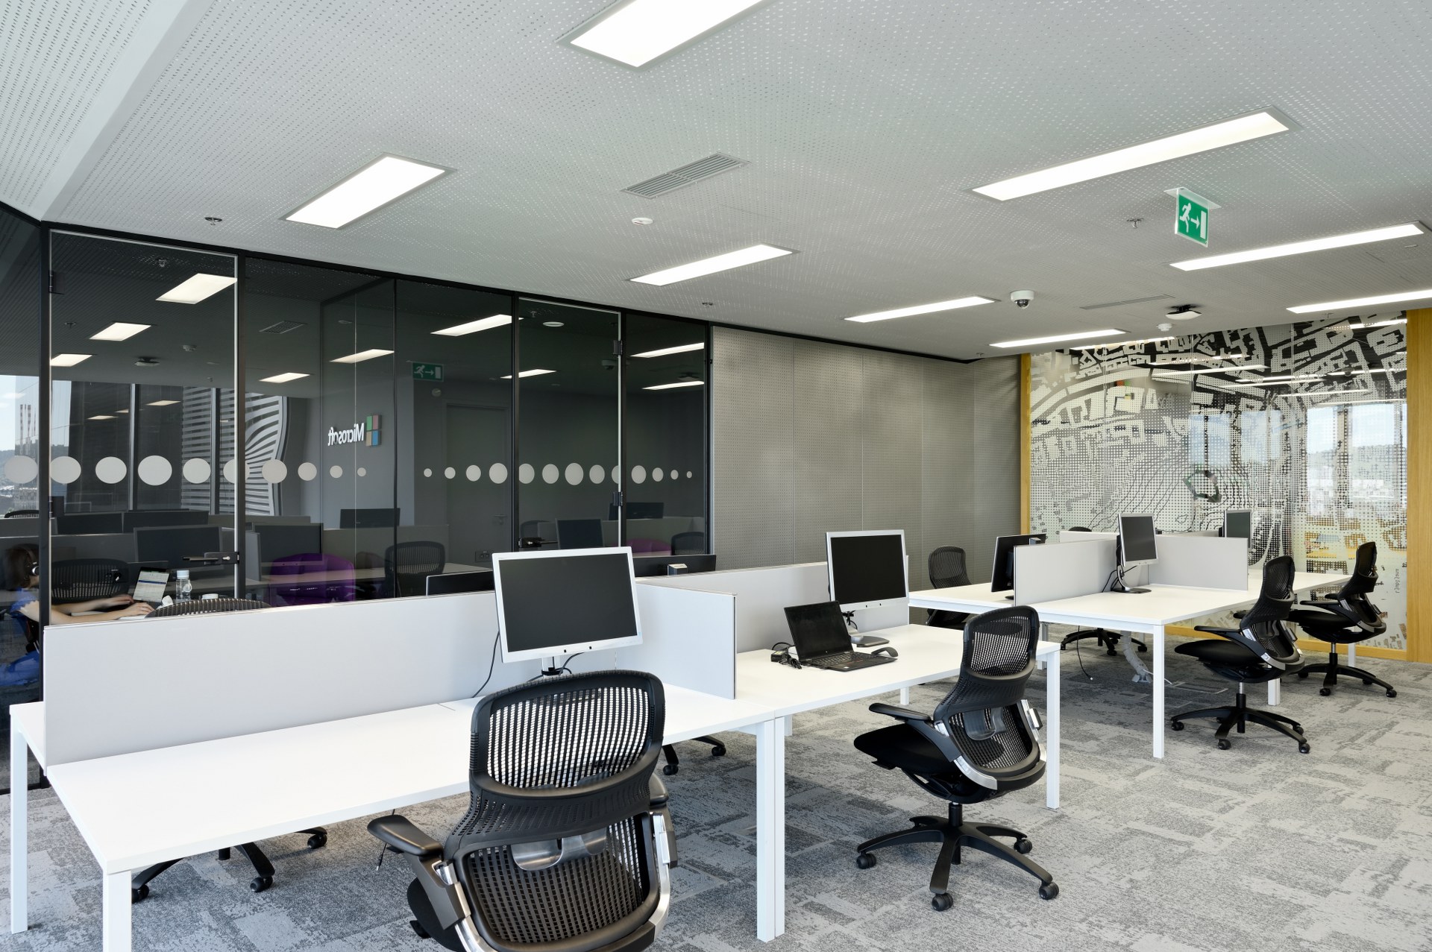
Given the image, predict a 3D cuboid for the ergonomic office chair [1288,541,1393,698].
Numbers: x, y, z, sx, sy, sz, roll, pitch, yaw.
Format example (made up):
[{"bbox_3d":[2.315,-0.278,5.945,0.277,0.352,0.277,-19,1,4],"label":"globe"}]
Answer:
[{"bbox_3d":[4.370,0.972,6.690,0.700,1.040,0.700,0,0,-41],"label":"ergonomic office chair"}]

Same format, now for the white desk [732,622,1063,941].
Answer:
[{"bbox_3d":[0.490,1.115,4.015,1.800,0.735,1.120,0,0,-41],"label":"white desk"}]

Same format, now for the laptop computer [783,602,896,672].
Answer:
[{"bbox_3d":[0.508,0.642,3.885,0.335,0.215,0.320,0,0,-41],"label":"laptop computer"}]

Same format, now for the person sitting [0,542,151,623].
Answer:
[{"bbox_3d":[-3.490,0.925,5.130,0.800,1.120,0.500,0,0,-45],"label":"person sitting"}]

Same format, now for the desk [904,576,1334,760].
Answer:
[{"bbox_3d":[3.142,1.137,6.800,3.630,0.740,1.680,0,0,-41],"label":"desk"}]

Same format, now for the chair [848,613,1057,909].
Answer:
[{"bbox_3d":[0.912,0.972,3.560,0.700,1.020,0.690,0,0,-41],"label":"chair"}]

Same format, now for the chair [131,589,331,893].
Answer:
[{"bbox_3d":[-1.891,0.988,3.662,0.660,1.010,0.640,0,0,-39],"label":"chair"}]

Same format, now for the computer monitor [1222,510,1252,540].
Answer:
[{"bbox_3d":[4.190,0.518,7.650,0.410,0.480,0.220,0,0,-33],"label":"computer monitor"}]

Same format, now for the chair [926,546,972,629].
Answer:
[{"bbox_3d":[1.840,0.990,6.780,0.700,1.000,0.700,0,0,-41],"label":"chair"}]

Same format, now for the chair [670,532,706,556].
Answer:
[{"bbox_3d":[-0.338,1.015,9.410,0.660,1.010,0.640,0,0,-26],"label":"chair"}]

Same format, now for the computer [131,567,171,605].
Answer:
[{"bbox_3d":[-3.270,0.645,5.430,0.310,0.215,0.280,0,0,39],"label":"computer"}]

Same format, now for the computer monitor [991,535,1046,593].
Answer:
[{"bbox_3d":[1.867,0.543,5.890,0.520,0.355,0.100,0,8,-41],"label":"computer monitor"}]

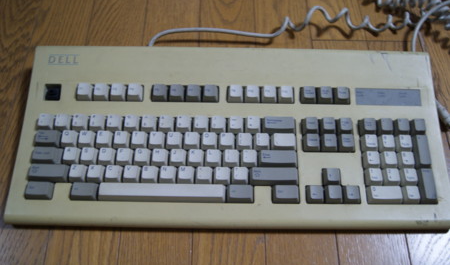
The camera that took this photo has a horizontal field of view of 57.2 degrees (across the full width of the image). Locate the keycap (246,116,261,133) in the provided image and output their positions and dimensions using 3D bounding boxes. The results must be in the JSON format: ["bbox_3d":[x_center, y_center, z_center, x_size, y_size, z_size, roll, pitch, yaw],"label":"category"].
[{"bbox_3d":[0.031,-0.008,0.456,0.018,0.010,0.018,1,69,-1],"label":"keycap"}]

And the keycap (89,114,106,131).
[{"bbox_3d":[-0.142,-0.011,0.456,0.018,0.011,0.018,1,69,-1],"label":"keycap"}]

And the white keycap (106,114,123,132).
[{"bbox_3d":[-0.122,-0.010,0.456,0.018,0.010,0.018,1,69,-1],"label":"white keycap"}]

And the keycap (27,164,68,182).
[{"bbox_3d":[-0.187,0.042,0.435,0.042,0.009,0.018,1,69,-1],"label":"keycap"}]

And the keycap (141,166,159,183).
[{"bbox_3d":[-0.079,0.044,0.435,0.018,0.008,0.018,1,69,-1],"label":"keycap"}]

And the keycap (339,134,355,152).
[{"bbox_3d":[0.134,0.012,0.454,0.018,0.010,0.018,1,69,-1],"label":"keycap"}]

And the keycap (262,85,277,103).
[{"bbox_3d":[0.050,-0.044,0.468,0.018,0.011,0.018,1,68,-1],"label":"keycap"}]

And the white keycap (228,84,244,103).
[{"bbox_3d":[0.012,-0.045,0.468,0.018,0.011,0.018,1,68,-1],"label":"white keycap"}]

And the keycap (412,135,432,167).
[{"bbox_3d":[0.216,0.022,0.448,0.018,0.009,0.037,1,69,-1],"label":"keycap"}]

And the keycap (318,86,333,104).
[{"bbox_3d":[0.115,-0.043,0.468,0.018,0.010,0.018,1,69,-1],"label":"keycap"}]

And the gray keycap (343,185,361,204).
[{"bbox_3d":[0.133,0.065,0.430,0.018,0.009,0.018,1,69,-1],"label":"gray keycap"}]

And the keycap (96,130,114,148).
[{"bbox_3d":[-0.131,0.007,0.447,0.018,0.010,0.018,1,69,0],"label":"keycap"}]

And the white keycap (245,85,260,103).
[{"bbox_3d":[0.031,-0.044,0.468,0.018,0.011,0.018,1,68,-1],"label":"white keycap"}]

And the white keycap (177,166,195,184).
[{"bbox_3d":[-0.041,0.044,0.436,0.018,0.009,0.018,1,70,-1],"label":"white keycap"}]

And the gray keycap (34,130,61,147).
[{"bbox_3d":[-0.191,0.007,0.445,0.028,0.009,0.018,1,69,-1],"label":"gray keycap"}]

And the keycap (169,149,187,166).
[{"bbox_3d":[-0.050,0.027,0.440,0.018,0.009,0.018,1,69,-1],"label":"keycap"}]

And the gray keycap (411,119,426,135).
[{"bbox_3d":[0.212,-0.006,0.455,0.018,0.011,0.018,1,68,-1],"label":"gray keycap"}]

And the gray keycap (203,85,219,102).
[{"bbox_3d":[-0.017,-0.046,0.468,0.018,0.010,0.018,1,69,0],"label":"gray keycap"}]

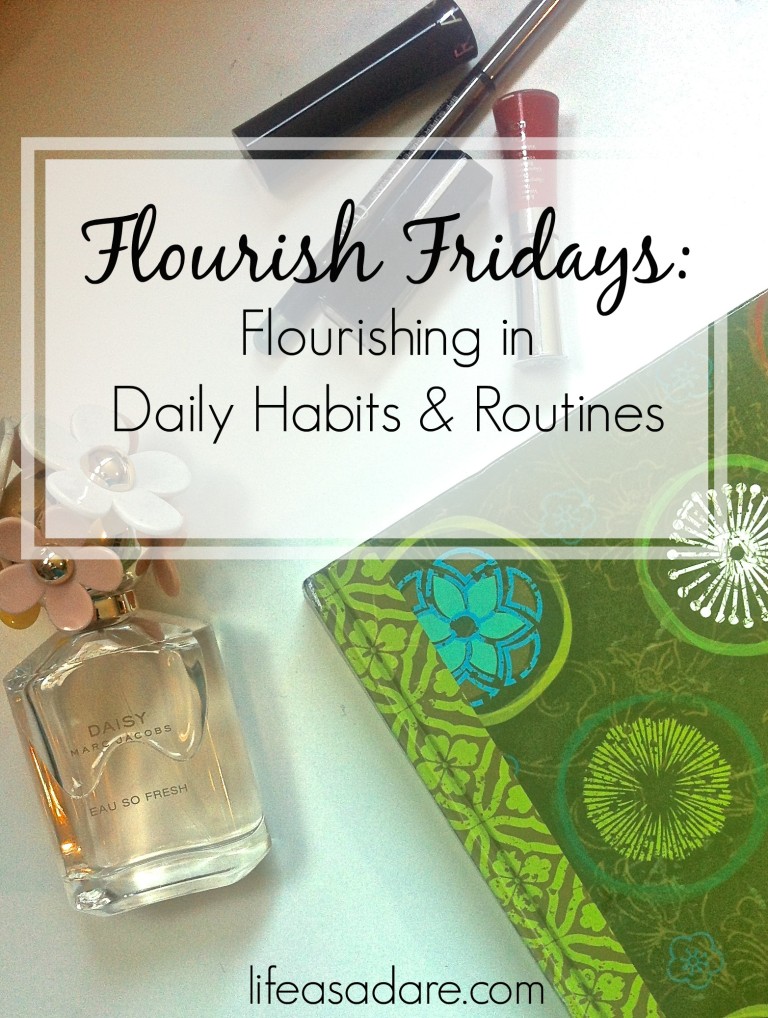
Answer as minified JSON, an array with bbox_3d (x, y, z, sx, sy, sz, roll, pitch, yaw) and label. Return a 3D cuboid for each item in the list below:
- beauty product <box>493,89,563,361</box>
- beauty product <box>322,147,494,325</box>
[{"bbox_3d":[0.046,-0.086,0.317,0.021,0.021,0.081,-3,87,1],"label":"beauty product"},{"bbox_3d":[0.007,-0.080,0.318,0.019,0.019,0.061,38,88,4],"label":"beauty product"}]

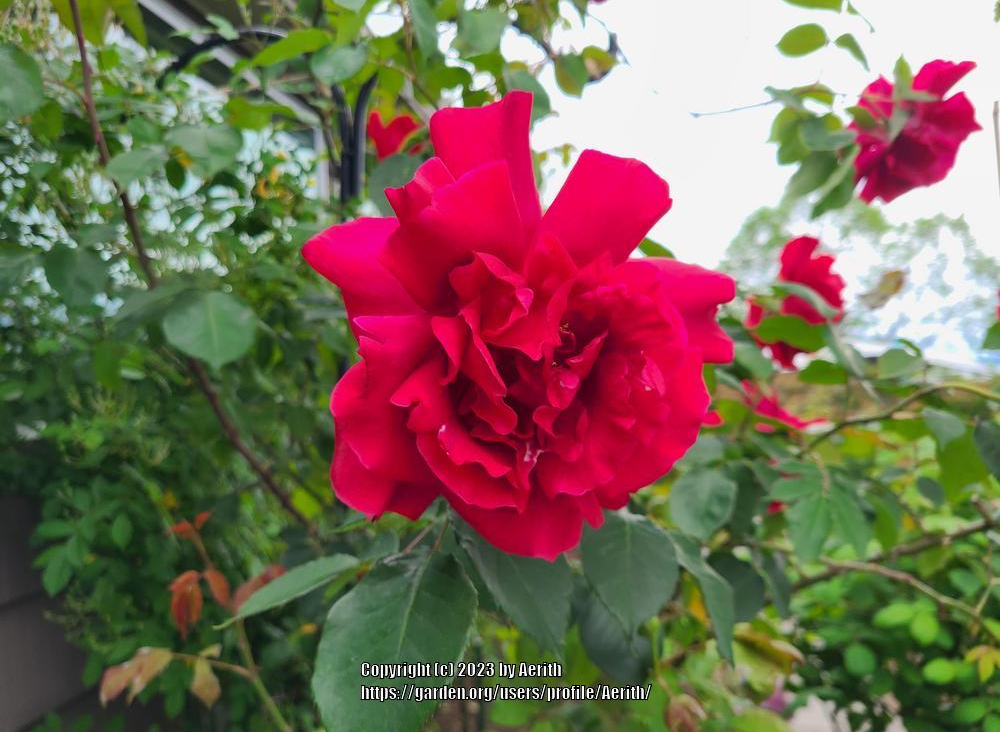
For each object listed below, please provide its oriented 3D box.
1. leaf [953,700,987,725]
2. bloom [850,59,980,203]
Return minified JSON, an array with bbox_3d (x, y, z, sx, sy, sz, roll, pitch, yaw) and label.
[{"bbox_3d":[0.628,0.461,1.000,0.043,0.034,0.012,-9,-30,-5],"label":"leaf"},{"bbox_3d":[0.321,-0.181,0.580,0.105,0.105,0.065,-2,-4,30],"label":"bloom"}]

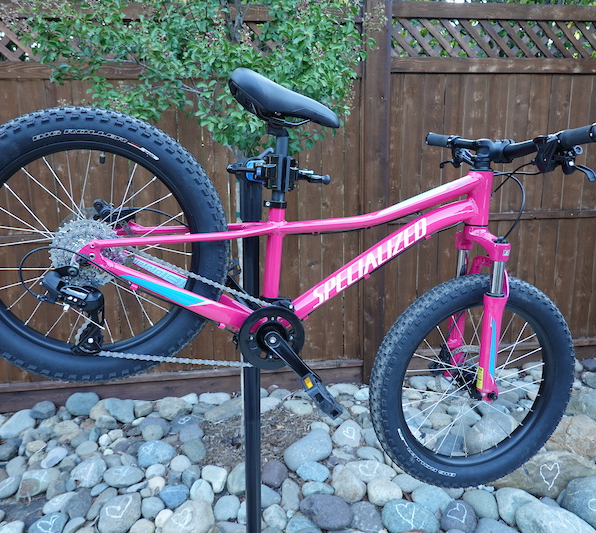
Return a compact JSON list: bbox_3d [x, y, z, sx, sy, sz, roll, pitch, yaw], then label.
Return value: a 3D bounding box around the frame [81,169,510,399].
[{"bbox_3d":[0.088,-0.060,1.143,0.965,0.530,0.160,21,7,-16],"label":"frame"}]

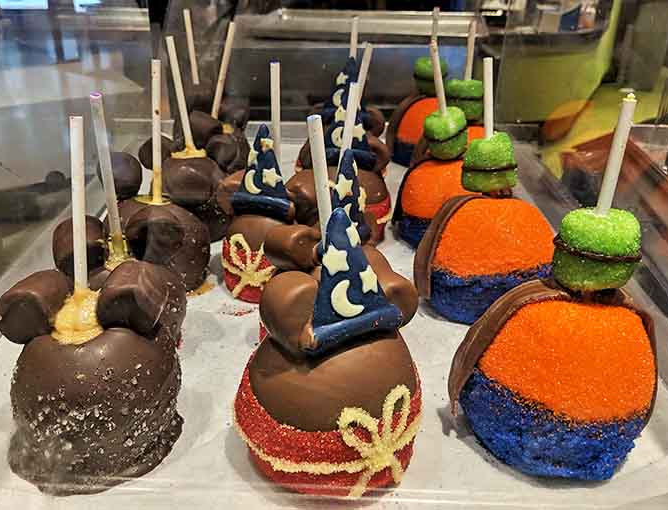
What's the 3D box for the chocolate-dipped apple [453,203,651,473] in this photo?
[{"bbox_3d":[0.109,0.039,0.256,0.096,0.134,0.092,2,27,4],"label":"chocolate-dipped apple"}]

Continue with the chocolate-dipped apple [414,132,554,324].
[{"bbox_3d":[0.107,-0.019,0.368,0.096,0.130,0.092,-1,27,-3],"label":"chocolate-dipped apple"}]

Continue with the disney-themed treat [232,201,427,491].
[{"bbox_3d":[-0.003,0.041,0.239,0.090,0.135,0.090,-12,30,-23],"label":"disney-themed treat"}]

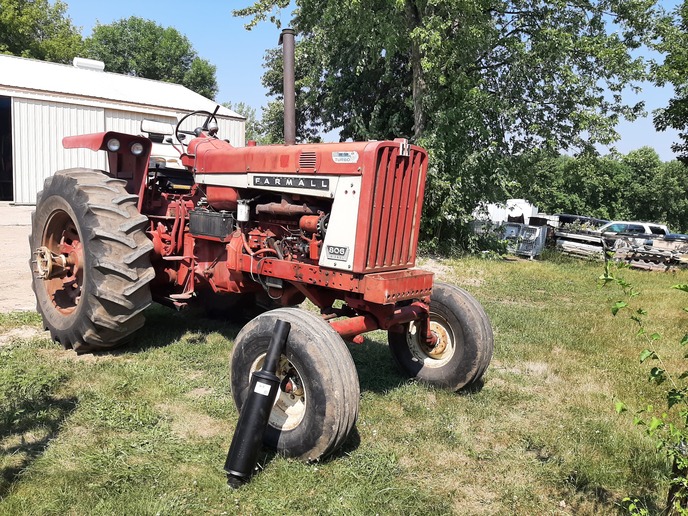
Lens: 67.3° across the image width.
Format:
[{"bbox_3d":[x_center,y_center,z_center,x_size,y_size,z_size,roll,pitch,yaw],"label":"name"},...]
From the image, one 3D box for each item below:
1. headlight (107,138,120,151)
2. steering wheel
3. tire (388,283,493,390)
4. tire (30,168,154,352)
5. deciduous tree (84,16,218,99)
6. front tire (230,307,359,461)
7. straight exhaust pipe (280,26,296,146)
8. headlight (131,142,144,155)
[{"bbox_3d":[-1.958,-0.958,4.365,0.075,0.118,0.118,9,9,41],"label":"headlight"},{"bbox_3d":[-1.486,-1.301,5.260,0.455,0.455,0.070,-5,52,-48],"label":"steering wheel"},{"bbox_3d":[0.822,0.691,4.502,0.940,0.930,0.285,8,9,39],"label":"tire"},{"bbox_3d":[-2.401,0.034,4.848,1.720,1.710,0.480,9,9,41],"label":"tire"},{"bbox_3d":[-15.692,-12.070,41.986,11.300,14.200,11.000,0,7,-21],"label":"deciduous tree"},{"bbox_3d":[-0.324,0.795,3.232,0.940,0.930,0.285,8,9,37],"label":"front tire"},{"bbox_3d":[-0.460,-1.422,4.337,0.115,0.960,0.110,3,5,42],"label":"straight exhaust pipe"},{"bbox_3d":[-1.823,-0.958,4.527,0.075,0.118,0.118,9,9,41],"label":"headlight"}]

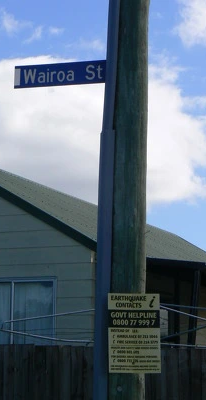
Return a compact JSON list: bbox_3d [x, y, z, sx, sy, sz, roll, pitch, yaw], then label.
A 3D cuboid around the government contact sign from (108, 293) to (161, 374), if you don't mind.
[{"bbox_3d":[0.228,0.969,8.150,0.382,0.575,0.012,-1,-7,3],"label":"government contact sign"}]

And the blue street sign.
[{"bbox_3d":[-0.326,-0.943,8.420,0.760,0.172,0.026,-1,-8,22],"label":"blue street sign"}]

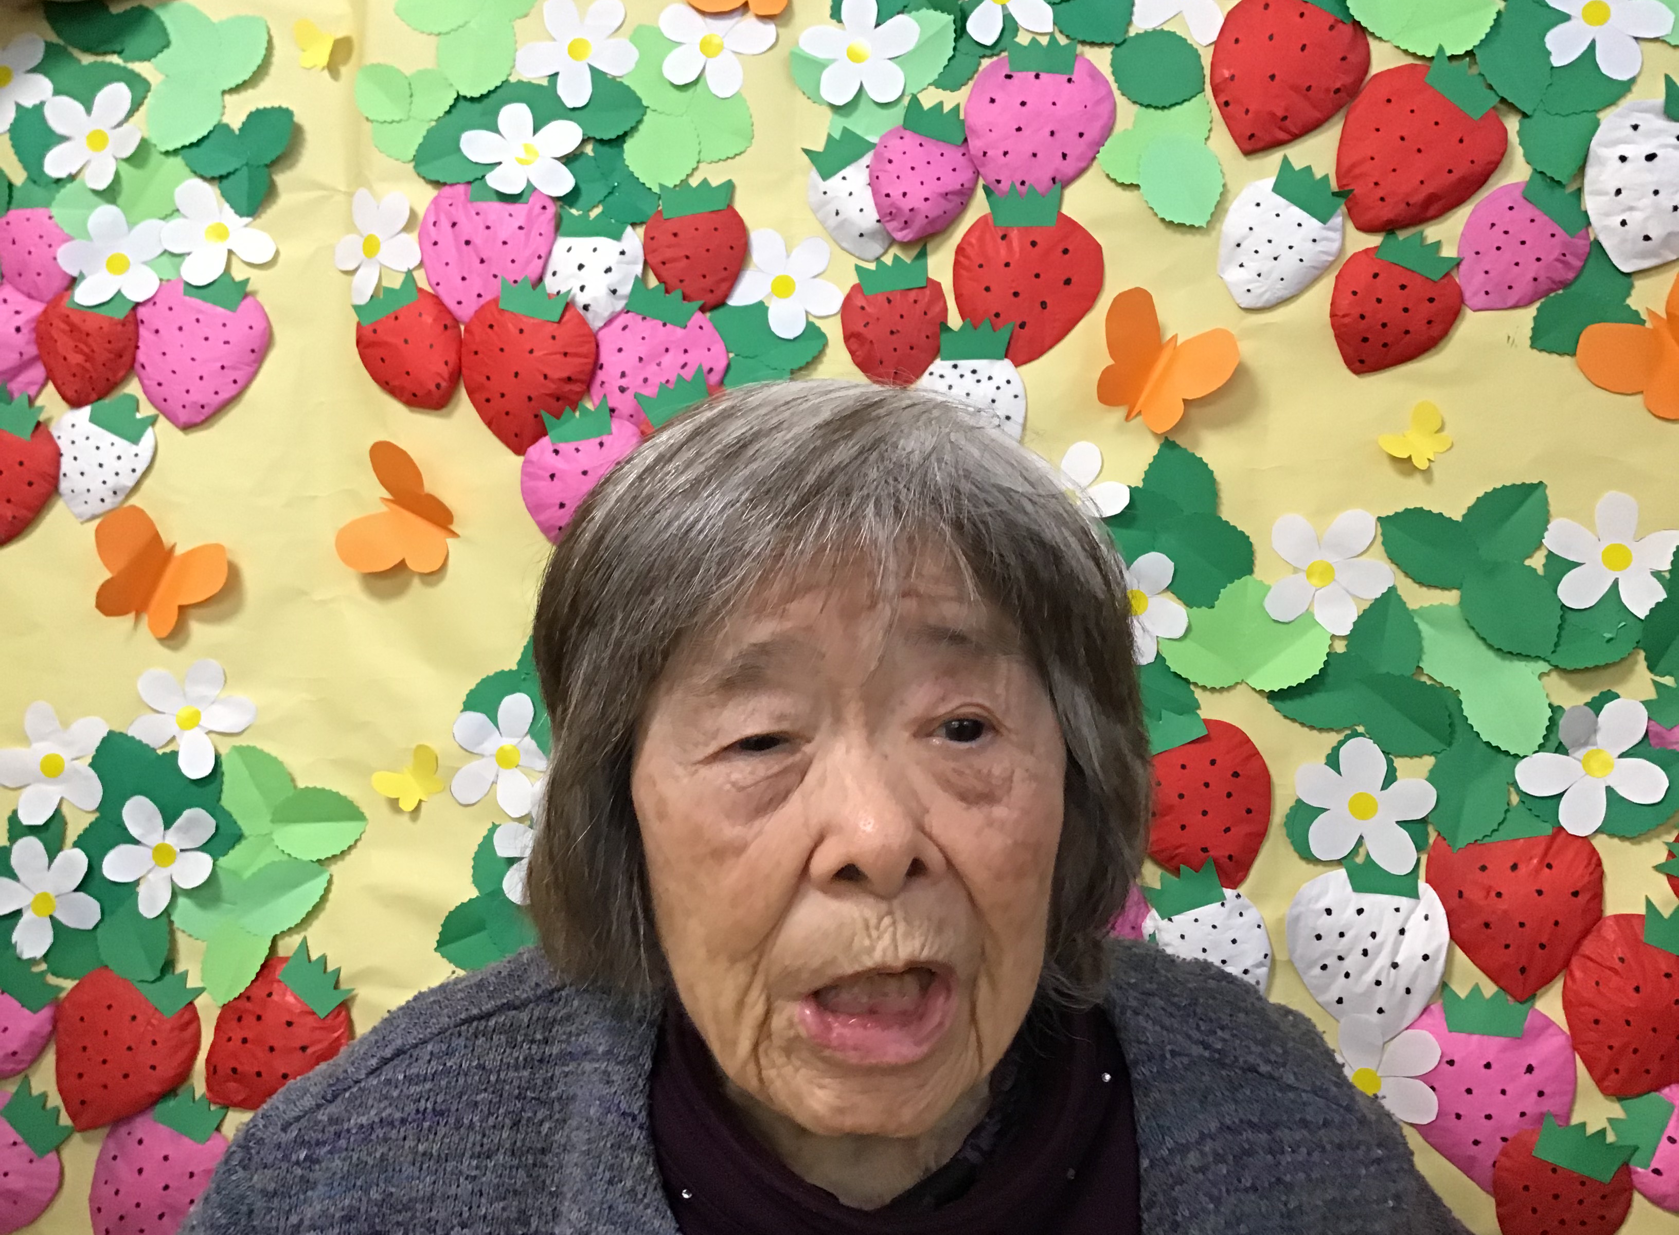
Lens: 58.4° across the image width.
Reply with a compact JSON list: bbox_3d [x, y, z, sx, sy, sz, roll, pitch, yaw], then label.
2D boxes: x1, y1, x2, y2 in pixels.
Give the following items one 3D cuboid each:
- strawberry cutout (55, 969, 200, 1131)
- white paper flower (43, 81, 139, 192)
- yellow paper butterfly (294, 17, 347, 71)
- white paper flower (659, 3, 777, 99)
[{"bbox_3d":[-0.430,0.255,0.902,0.092,0.115,0.020,33,-2,12],"label":"strawberry cutout"},{"bbox_3d":[-0.539,-0.347,1.083,0.073,0.085,0.015,-3,-14,10],"label":"white paper flower"},{"bbox_3d":[-0.366,-0.404,1.060,0.035,0.036,0.017,-3,-14,10],"label":"yellow paper butterfly"},{"bbox_3d":[-0.081,-0.380,1.002,0.079,0.073,0.015,-3,-14,10],"label":"white paper flower"}]

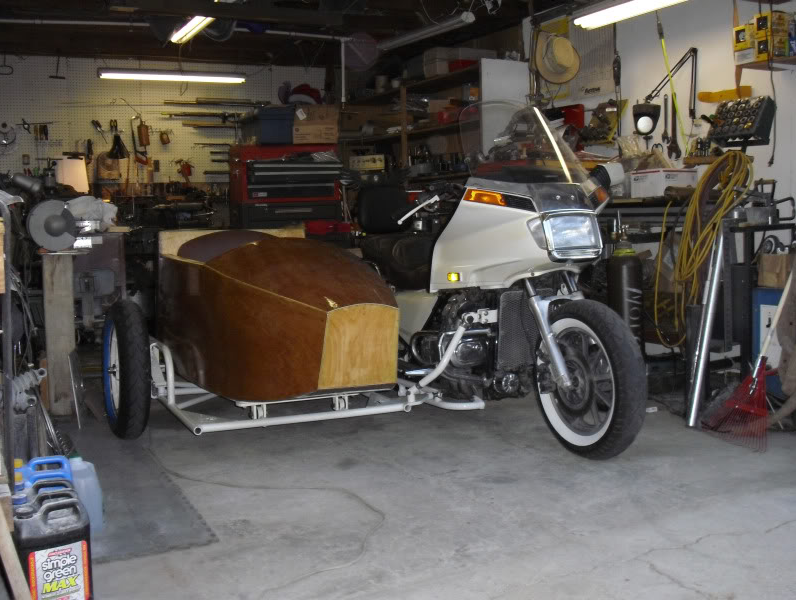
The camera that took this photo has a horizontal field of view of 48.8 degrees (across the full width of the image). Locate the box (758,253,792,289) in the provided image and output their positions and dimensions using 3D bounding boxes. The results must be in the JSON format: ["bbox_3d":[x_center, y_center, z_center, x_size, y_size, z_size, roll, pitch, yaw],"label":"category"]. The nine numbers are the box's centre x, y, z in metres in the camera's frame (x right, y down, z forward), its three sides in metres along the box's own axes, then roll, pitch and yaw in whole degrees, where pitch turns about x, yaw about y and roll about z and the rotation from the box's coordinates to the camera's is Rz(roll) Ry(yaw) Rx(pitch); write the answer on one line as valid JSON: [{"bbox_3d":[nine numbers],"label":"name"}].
[{"bbox_3d":[1.882,-0.147,4.378,0.160,0.165,0.150,1,6,27],"label":"box"}]

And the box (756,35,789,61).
[{"bbox_3d":[1.854,-1.250,4.348,0.120,0.115,0.095,-4,6,-28],"label":"box"}]

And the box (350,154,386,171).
[{"bbox_3d":[-0.286,-1.250,7.981,0.310,0.130,0.140,-1,5,10],"label":"box"}]

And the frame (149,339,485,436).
[{"bbox_3d":[-0.492,0.322,4.347,1.220,0.300,1.420,-4,6,-26],"label":"frame"}]

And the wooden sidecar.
[{"bbox_3d":[-0.589,0.000,4.440,0.840,0.740,1.600,-4,6,-26],"label":"wooden sidecar"}]

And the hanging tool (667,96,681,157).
[{"bbox_3d":[1.651,-1.034,5.262,0.027,0.370,0.092,-4,6,-28],"label":"hanging tool"}]

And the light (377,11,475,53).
[{"bbox_3d":[0.136,-1.680,5.441,0.110,0.080,1.250,-4,6,-26],"label":"light"}]

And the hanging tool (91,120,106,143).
[{"bbox_3d":[-2.506,-1.410,7.347,0.130,0.180,0.035,-4,6,-28],"label":"hanging tool"}]

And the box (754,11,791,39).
[{"bbox_3d":[1.837,-1.355,4.320,0.115,0.120,0.100,-4,6,-26],"label":"box"}]

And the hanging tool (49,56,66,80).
[{"bbox_3d":[-2.720,-1.857,7.016,0.135,0.205,0.030,-4,6,-28],"label":"hanging tool"}]

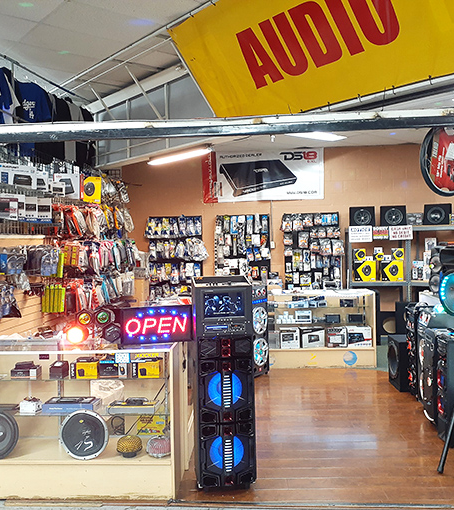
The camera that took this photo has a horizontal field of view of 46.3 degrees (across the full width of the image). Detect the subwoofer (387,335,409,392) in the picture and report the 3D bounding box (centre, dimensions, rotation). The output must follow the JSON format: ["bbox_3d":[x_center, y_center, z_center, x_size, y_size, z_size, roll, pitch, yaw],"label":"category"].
[{"bbox_3d":[2.060,1.208,5.903,0.380,0.520,0.430,-1,1,5],"label":"subwoofer"}]

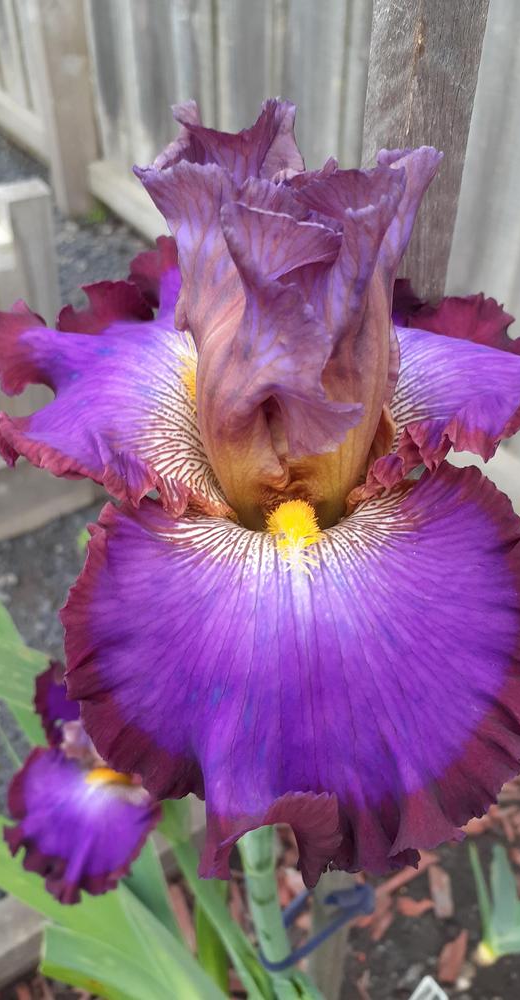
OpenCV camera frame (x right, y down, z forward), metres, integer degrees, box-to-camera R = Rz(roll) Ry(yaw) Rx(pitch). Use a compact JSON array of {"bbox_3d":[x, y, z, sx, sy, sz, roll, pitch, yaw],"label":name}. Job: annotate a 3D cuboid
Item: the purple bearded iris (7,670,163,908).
[{"bbox_3d":[-0.096,0.175,0.500,0.135,0.120,0.130,9,38,12],"label":"purple bearded iris"}]

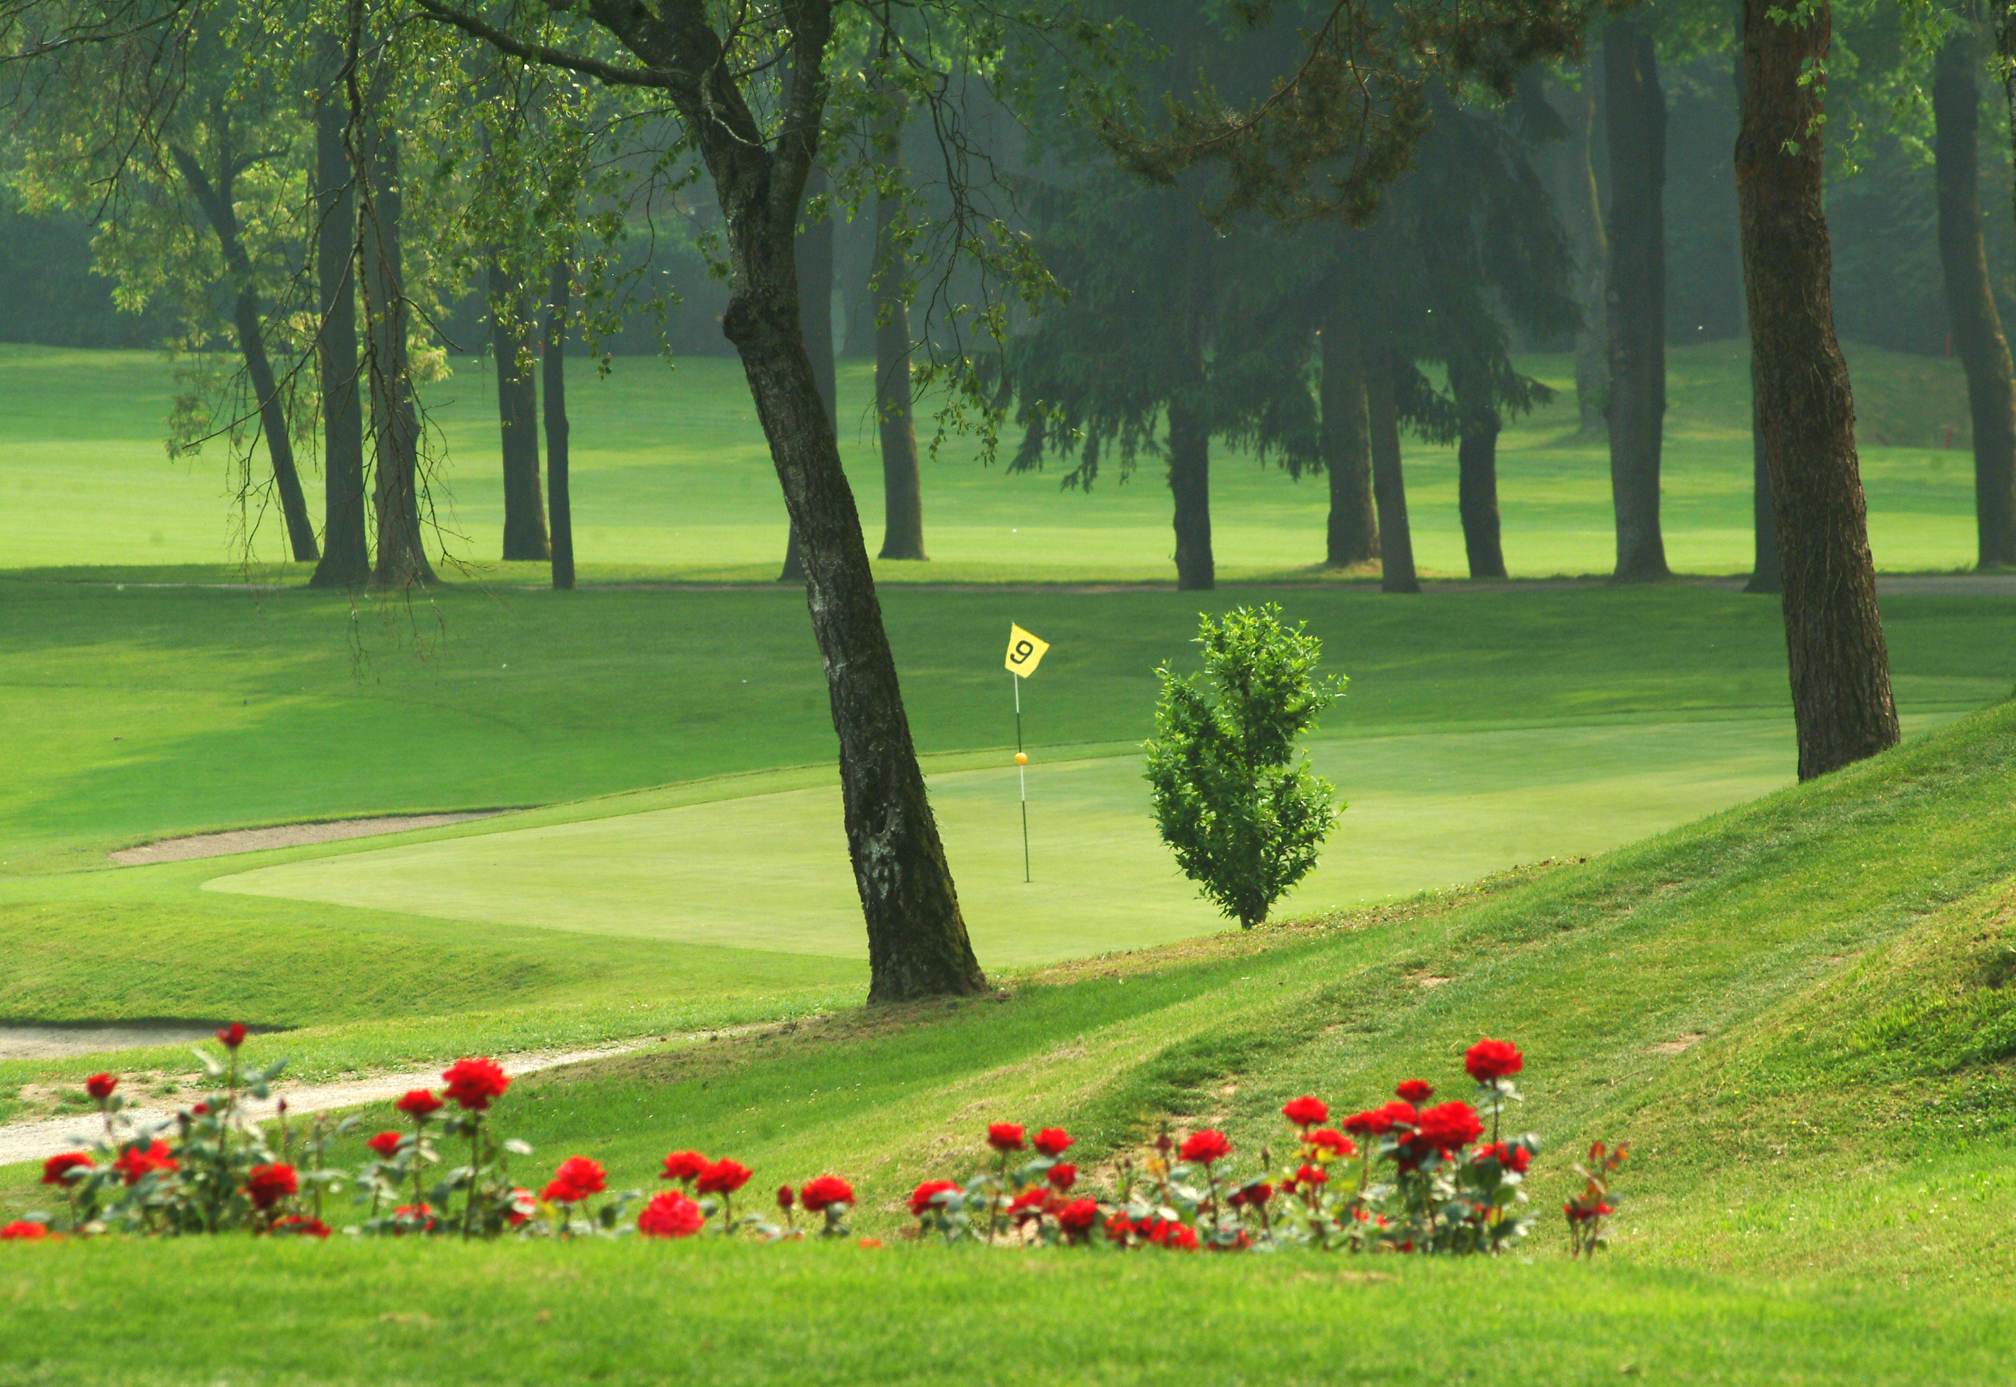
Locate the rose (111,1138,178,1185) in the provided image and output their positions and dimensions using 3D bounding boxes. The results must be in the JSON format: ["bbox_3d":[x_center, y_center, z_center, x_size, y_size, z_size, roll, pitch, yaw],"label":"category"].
[{"bbox_3d":[-1.542,0.839,31.000,0.116,0.086,0.110,0,1,0],"label":"rose"}]

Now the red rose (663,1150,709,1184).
[{"bbox_3d":[-0.576,0.848,31.000,0.084,0.062,0.080,0,1,0],"label":"red rose"}]

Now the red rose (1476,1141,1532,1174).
[{"bbox_3d":[0.772,0.722,27.000,0.086,0.058,0.080,0,2,0],"label":"red rose"}]

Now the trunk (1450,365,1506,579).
[{"bbox_3d":[6.069,-2.857,224.000,0.735,2.773,0.698,0,1,0],"label":"trunk"}]

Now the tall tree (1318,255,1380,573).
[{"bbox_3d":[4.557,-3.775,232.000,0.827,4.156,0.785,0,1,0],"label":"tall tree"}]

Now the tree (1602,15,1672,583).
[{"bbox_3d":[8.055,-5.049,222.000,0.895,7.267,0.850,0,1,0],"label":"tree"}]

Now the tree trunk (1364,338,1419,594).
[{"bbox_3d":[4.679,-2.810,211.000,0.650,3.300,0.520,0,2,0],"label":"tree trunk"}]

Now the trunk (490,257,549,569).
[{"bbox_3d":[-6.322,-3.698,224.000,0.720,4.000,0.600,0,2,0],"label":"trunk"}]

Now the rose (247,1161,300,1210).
[{"bbox_3d":[-1.145,0.767,27.000,0.082,0.074,0.080,0,2,0],"label":"rose"}]

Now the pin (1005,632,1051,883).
[{"bbox_3d":[0.161,0.486,143.000,0.380,2.150,0.200,0,2,0],"label":"pin"}]

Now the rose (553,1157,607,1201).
[{"bbox_3d":[-0.690,0.783,28.000,0.087,0.068,0.087,0,2,0],"label":"rose"}]

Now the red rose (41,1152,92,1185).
[{"bbox_3d":[-1.531,0.774,28.200,0.082,0.056,0.082,0,2,0],"label":"red rose"}]

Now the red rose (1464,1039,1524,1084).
[{"bbox_3d":[0.779,0.589,27.800,0.096,0.073,0.096,0,2,0],"label":"red rose"}]

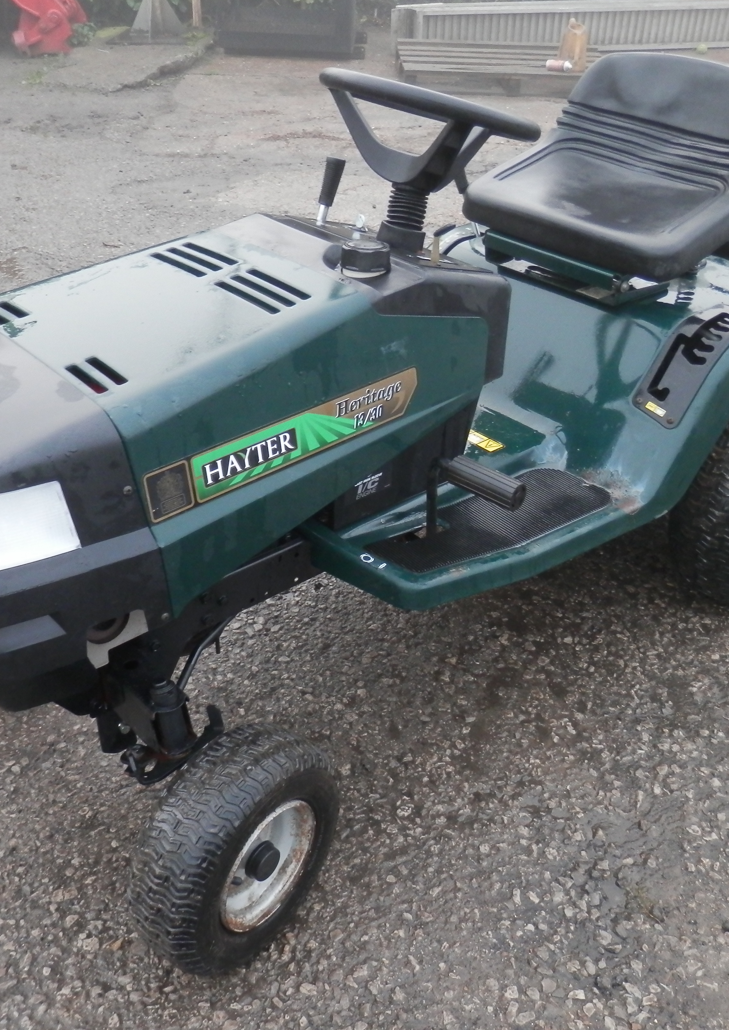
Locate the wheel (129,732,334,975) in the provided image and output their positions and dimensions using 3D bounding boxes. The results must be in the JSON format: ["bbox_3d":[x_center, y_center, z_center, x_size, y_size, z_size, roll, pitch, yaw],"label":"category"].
[{"bbox_3d":[-0.160,0.431,1.291,0.114,0.323,0.323,21,39,30],"label":"wheel"}]

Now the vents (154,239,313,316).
[{"bbox_3d":[-0.189,-0.331,1.370,0.071,0.012,0.304,-30,43,-30],"label":"vents"}]

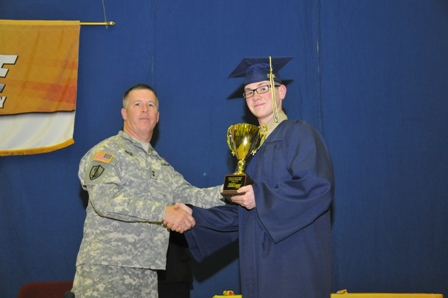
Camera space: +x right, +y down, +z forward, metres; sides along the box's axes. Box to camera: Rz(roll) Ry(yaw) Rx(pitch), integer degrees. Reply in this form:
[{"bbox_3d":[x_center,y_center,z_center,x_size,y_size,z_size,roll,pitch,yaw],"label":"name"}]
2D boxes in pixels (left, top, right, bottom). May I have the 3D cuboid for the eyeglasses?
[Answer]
[{"bbox_3d":[0.180,-0.253,2.985,0.138,0.042,0.140,-14,-4,31],"label":"eyeglasses"}]

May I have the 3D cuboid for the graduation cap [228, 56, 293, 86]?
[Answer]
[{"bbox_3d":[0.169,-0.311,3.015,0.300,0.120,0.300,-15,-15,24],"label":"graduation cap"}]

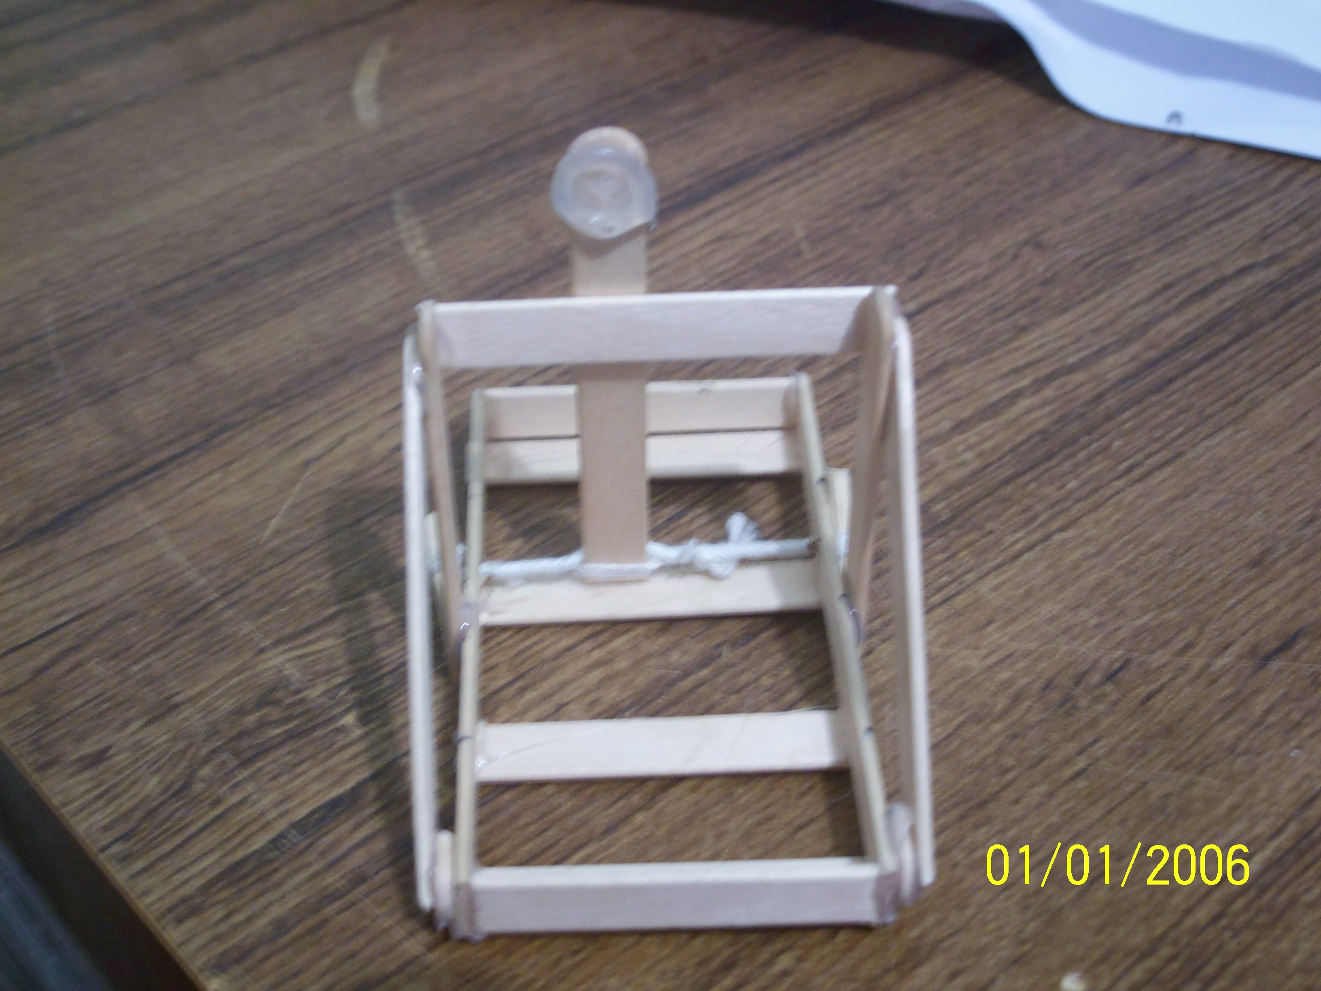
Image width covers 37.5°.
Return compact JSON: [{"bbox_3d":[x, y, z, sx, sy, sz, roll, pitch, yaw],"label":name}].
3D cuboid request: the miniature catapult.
[{"bbox_3d":[0.000,-0.012,0.273,0.069,0.093,0.110,-2,41,-2],"label":"miniature catapult"}]

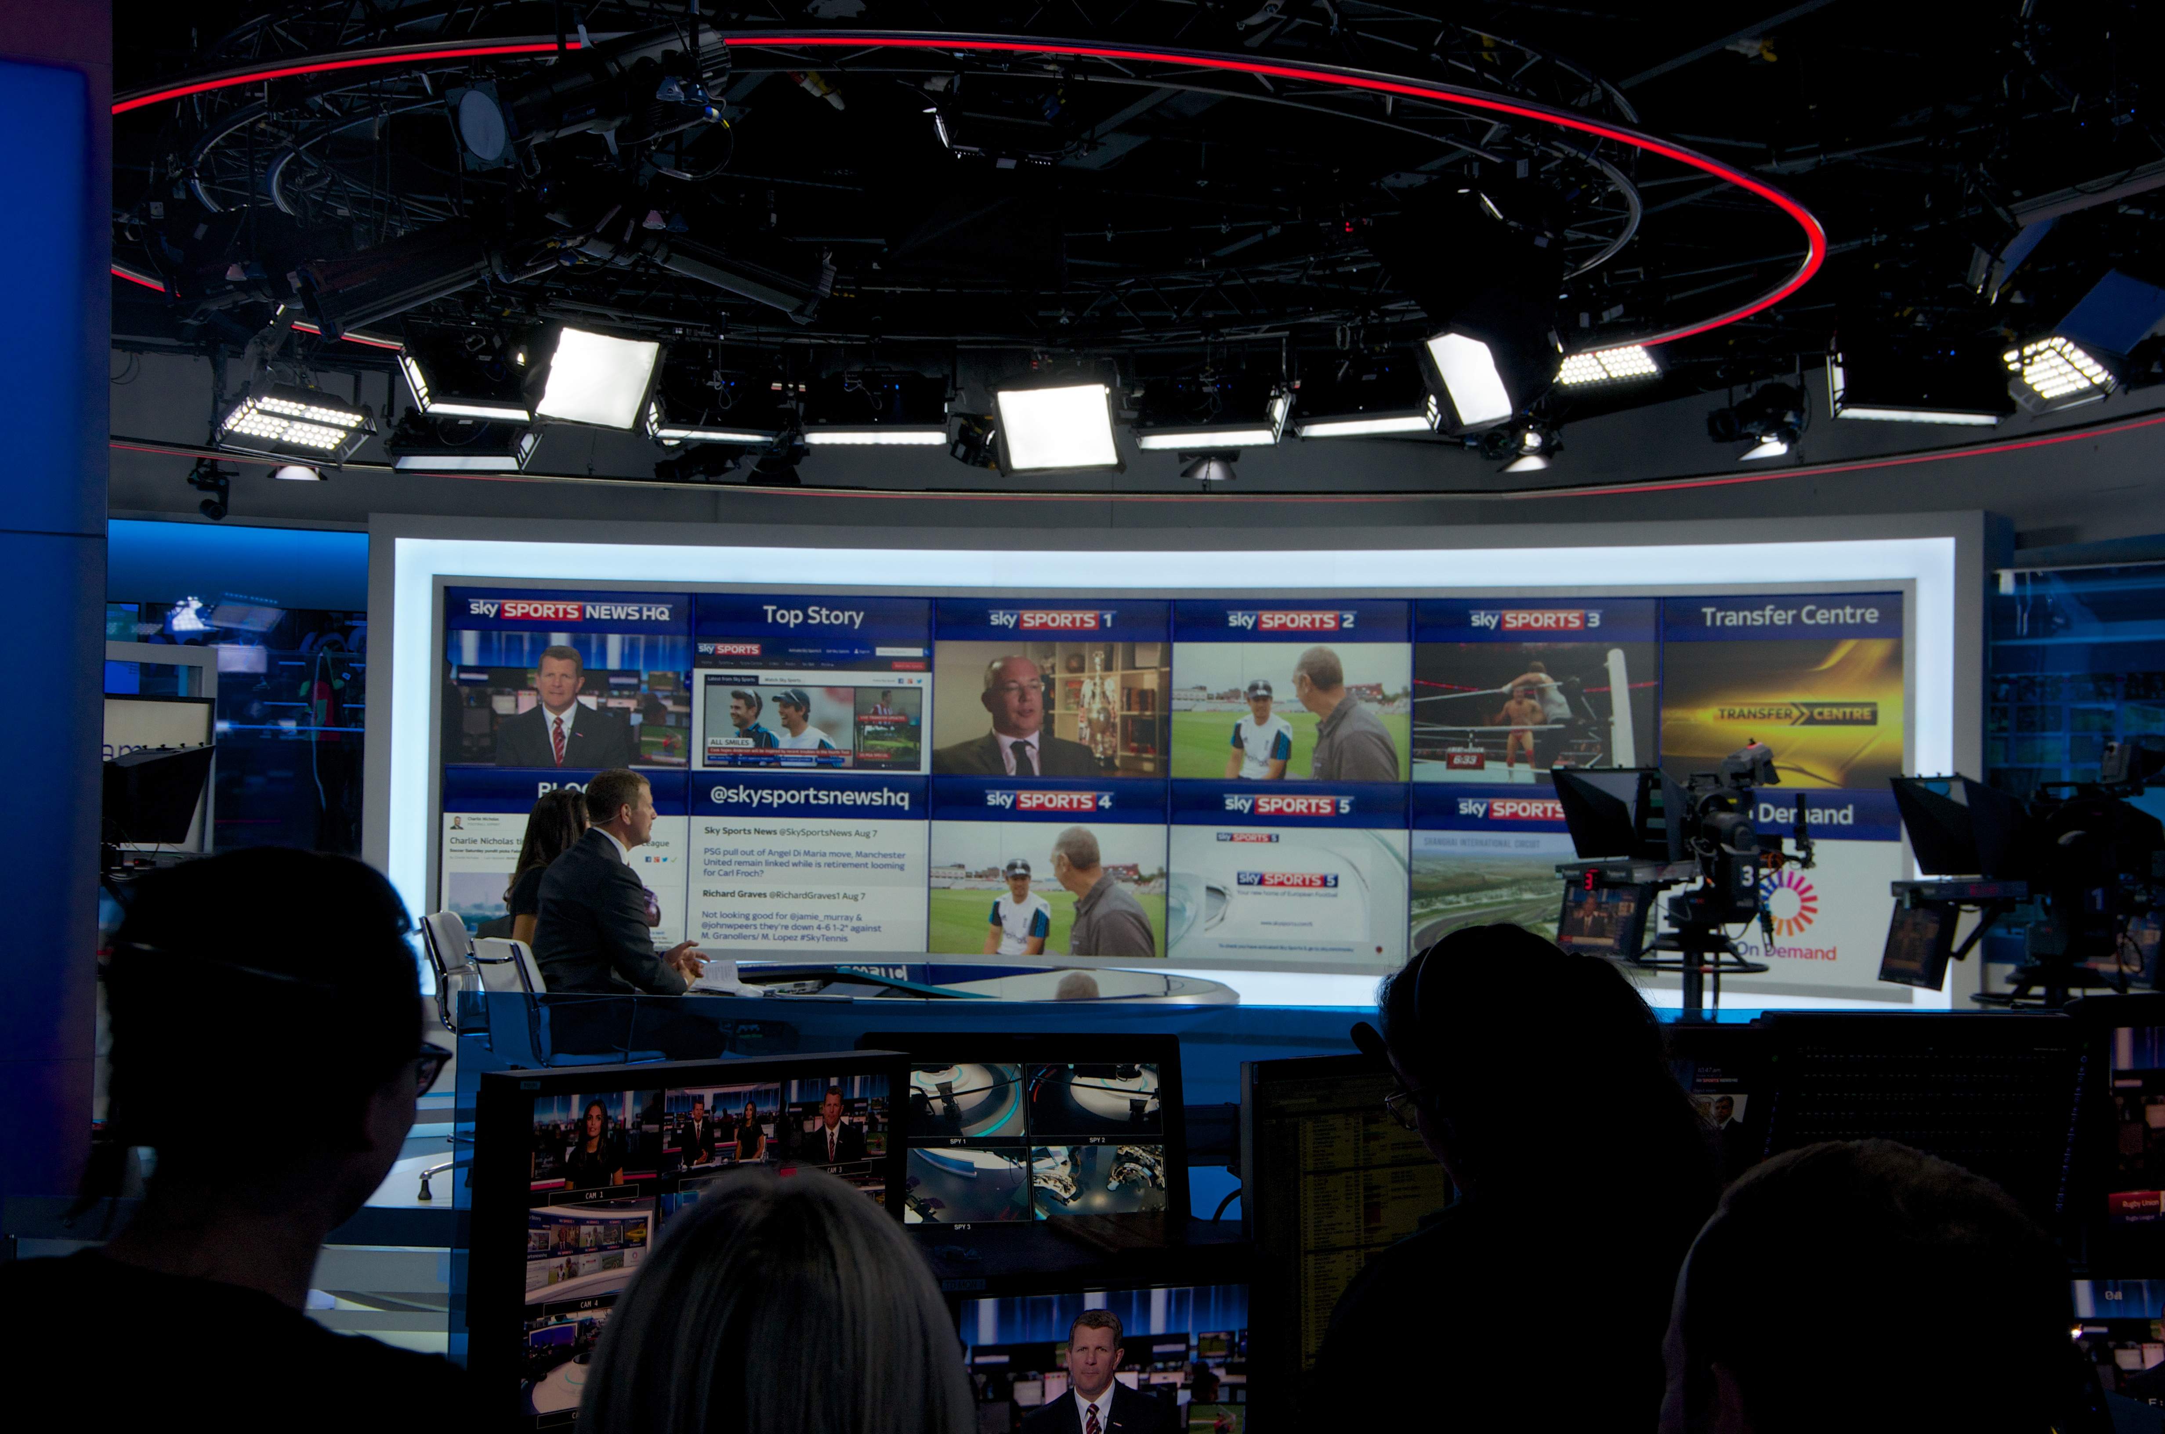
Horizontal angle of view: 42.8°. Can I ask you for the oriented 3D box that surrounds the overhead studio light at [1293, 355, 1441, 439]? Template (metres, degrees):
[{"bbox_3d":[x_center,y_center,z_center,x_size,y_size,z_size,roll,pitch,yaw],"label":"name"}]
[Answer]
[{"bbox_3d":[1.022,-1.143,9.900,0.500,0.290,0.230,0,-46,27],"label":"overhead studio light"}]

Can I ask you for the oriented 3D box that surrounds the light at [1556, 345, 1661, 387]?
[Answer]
[{"bbox_3d":[2.143,-1.443,11.300,0.440,0.250,0.160,1,29,9],"label":"light"}]

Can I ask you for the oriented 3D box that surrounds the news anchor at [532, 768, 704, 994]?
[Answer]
[{"bbox_3d":[-1.437,0.833,8.800,0.700,1.320,0.520,1,-1,-20],"label":"news anchor"}]

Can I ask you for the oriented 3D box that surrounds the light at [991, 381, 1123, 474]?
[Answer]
[{"bbox_3d":[-0.096,-1.141,10.800,0.490,0.400,0.190,1,37,0],"label":"light"}]

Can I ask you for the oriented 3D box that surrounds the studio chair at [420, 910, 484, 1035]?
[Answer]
[{"bbox_3d":[-1.860,1.053,9.300,0.620,0.830,0.580,1,-1,6],"label":"studio chair"}]

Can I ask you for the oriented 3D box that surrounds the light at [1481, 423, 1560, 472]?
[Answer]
[{"bbox_3d":[1.781,-1.094,11.200,0.260,0.210,0.270,1,24,11],"label":"light"}]

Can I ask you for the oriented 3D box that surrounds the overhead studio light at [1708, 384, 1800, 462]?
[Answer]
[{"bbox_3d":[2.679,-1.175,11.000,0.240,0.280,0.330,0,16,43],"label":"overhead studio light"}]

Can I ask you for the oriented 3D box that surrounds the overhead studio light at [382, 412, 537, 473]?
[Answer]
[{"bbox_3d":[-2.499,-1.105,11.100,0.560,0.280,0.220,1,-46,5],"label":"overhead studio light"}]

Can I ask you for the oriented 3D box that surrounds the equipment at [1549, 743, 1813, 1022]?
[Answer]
[{"bbox_3d":[2.026,0.865,9.250,1.050,1.580,0.680,2,-2,-31],"label":"equipment"}]

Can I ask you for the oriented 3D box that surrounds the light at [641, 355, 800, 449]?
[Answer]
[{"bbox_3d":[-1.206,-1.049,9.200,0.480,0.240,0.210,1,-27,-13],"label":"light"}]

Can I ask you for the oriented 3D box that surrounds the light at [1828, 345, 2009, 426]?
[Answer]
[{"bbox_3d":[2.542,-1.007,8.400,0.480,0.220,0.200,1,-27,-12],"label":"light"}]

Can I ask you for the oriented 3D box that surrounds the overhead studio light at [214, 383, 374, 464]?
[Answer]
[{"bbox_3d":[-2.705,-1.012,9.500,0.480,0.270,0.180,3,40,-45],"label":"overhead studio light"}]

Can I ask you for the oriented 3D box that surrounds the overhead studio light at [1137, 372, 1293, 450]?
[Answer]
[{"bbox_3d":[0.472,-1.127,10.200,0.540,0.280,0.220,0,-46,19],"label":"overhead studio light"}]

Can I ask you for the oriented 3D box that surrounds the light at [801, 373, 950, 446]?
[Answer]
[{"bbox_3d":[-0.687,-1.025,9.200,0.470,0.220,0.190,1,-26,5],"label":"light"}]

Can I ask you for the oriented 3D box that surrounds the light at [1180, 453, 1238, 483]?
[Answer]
[{"bbox_3d":[0.473,-0.944,10.300,0.220,0.140,0.220,1,-1,0],"label":"light"}]

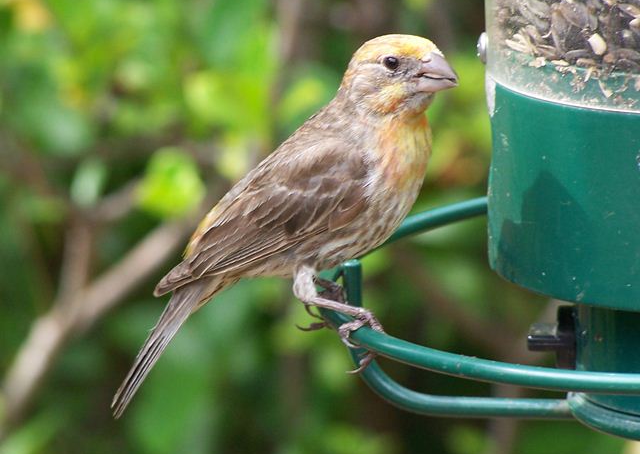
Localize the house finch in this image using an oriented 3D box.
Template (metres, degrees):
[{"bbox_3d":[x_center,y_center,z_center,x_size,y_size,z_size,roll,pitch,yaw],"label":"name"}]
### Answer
[{"bbox_3d":[-0.010,0.000,1.400,0.104,0.116,0.050,4,14,20],"label":"house finch"}]

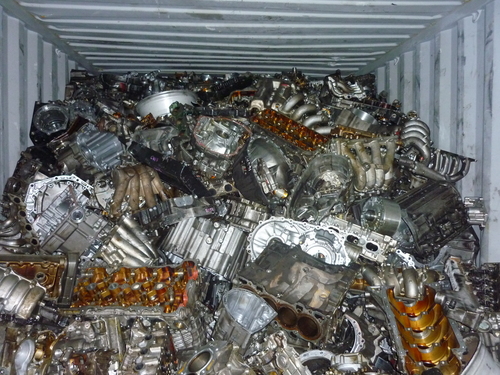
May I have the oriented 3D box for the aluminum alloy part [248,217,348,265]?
[{"bbox_3d":[0.203,0.252,2.000,0.410,0.280,0.130,11,-21,5],"label":"aluminum alloy part"}]

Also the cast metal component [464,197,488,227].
[{"bbox_3d":[1.083,0.120,2.290,0.125,0.150,0.130,4,3,17],"label":"cast metal component"}]

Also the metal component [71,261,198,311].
[{"bbox_3d":[-0.419,0.367,1.800,0.460,0.110,0.190,0,39,-4],"label":"metal component"}]

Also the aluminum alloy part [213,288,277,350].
[{"bbox_3d":[-0.018,0.430,1.540,0.170,0.160,0.140,16,35,-13],"label":"aluminum alloy part"}]

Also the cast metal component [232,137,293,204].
[{"bbox_3d":[0.077,-0.108,2.620,0.160,0.360,0.320,-28,1,27],"label":"cast metal component"}]

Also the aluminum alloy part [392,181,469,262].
[{"bbox_3d":[0.810,0.148,2.140,0.310,0.250,0.240,-34,11,-36],"label":"aluminum alloy part"}]

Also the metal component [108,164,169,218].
[{"bbox_3d":[-0.547,0.009,2.380,0.280,0.270,0.140,0,-30,0],"label":"metal component"}]

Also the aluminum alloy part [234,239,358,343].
[{"bbox_3d":[0.171,0.381,1.799,0.359,0.149,0.269,18,34,22],"label":"aluminum alloy part"}]

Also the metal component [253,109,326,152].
[{"bbox_3d":[0.225,-0.320,2.720,0.450,0.120,0.190,27,33,19],"label":"metal component"}]

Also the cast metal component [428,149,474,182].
[{"bbox_3d":[1.028,-0.117,2.420,0.240,0.150,0.120,11,-6,15],"label":"cast metal component"}]

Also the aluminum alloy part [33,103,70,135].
[{"bbox_3d":[-1.105,-0.381,2.650,0.180,0.170,0.120,0,-9,-10],"label":"aluminum alloy part"}]

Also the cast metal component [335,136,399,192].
[{"bbox_3d":[0.635,-0.132,2.620,0.340,0.310,0.140,2,-25,-2],"label":"cast metal component"}]

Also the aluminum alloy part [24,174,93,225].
[{"bbox_3d":[-0.912,0.061,2.300,0.320,0.250,0.140,-1,-20,-16],"label":"aluminum alloy part"}]

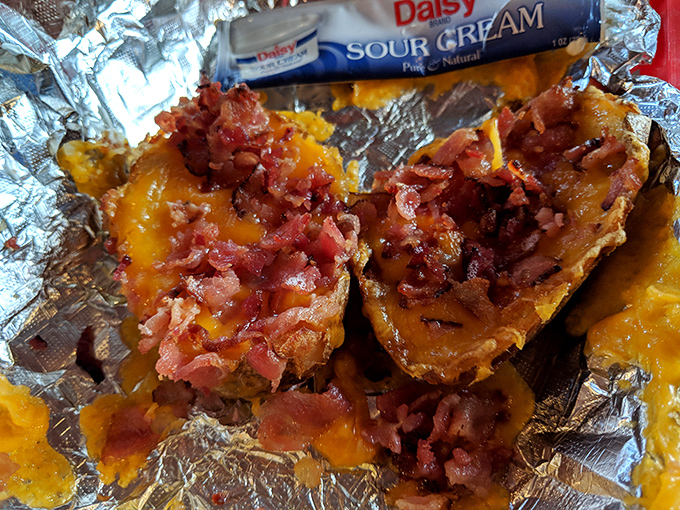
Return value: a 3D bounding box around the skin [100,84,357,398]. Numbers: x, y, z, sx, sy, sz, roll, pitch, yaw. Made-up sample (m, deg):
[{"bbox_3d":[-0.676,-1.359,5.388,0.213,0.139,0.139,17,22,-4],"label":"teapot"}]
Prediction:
[{"bbox_3d":[-0.030,-0.006,0.154,0.068,0.044,0.099,-9,60,-5],"label":"skin"}]

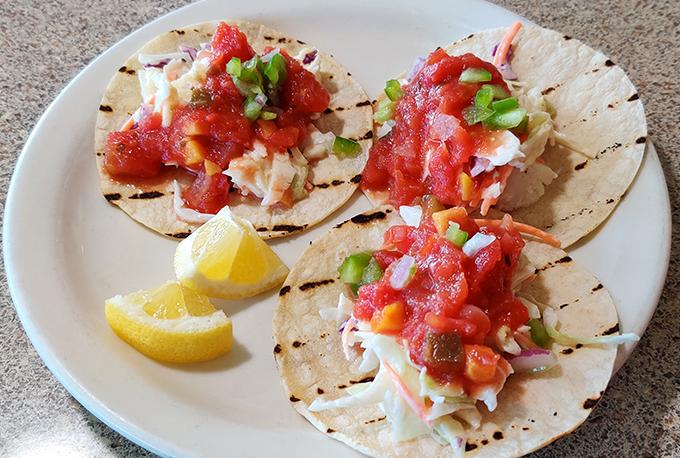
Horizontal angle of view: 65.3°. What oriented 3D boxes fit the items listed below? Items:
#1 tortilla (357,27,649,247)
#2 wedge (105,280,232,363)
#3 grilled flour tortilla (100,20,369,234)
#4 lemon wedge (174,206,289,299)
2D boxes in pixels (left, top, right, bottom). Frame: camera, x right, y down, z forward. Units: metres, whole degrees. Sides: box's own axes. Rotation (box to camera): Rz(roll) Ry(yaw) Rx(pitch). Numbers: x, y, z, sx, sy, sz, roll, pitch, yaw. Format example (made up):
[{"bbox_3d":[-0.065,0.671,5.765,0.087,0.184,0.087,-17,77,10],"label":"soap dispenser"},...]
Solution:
[{"bbox_3d":[0.078,-0.057,0.249,0.136,0.035,0.136,-2,60,3],"label":"tortilla"},{"bbox_3d":[-0.067,0.036,0.207,0.048,0.029,0.032,9,59,6],"label":"wedge"},{"bbox_3d":[-0.052,-0.060,0.250,0.136,0.033,0.136,1,62,-2],"label":"grilled flour tortilla"},{"bbox_3d":[-0.045,0.010,0.218,0.046,0.032,0.031,5,58,3],"label":"lemon wedge"}]

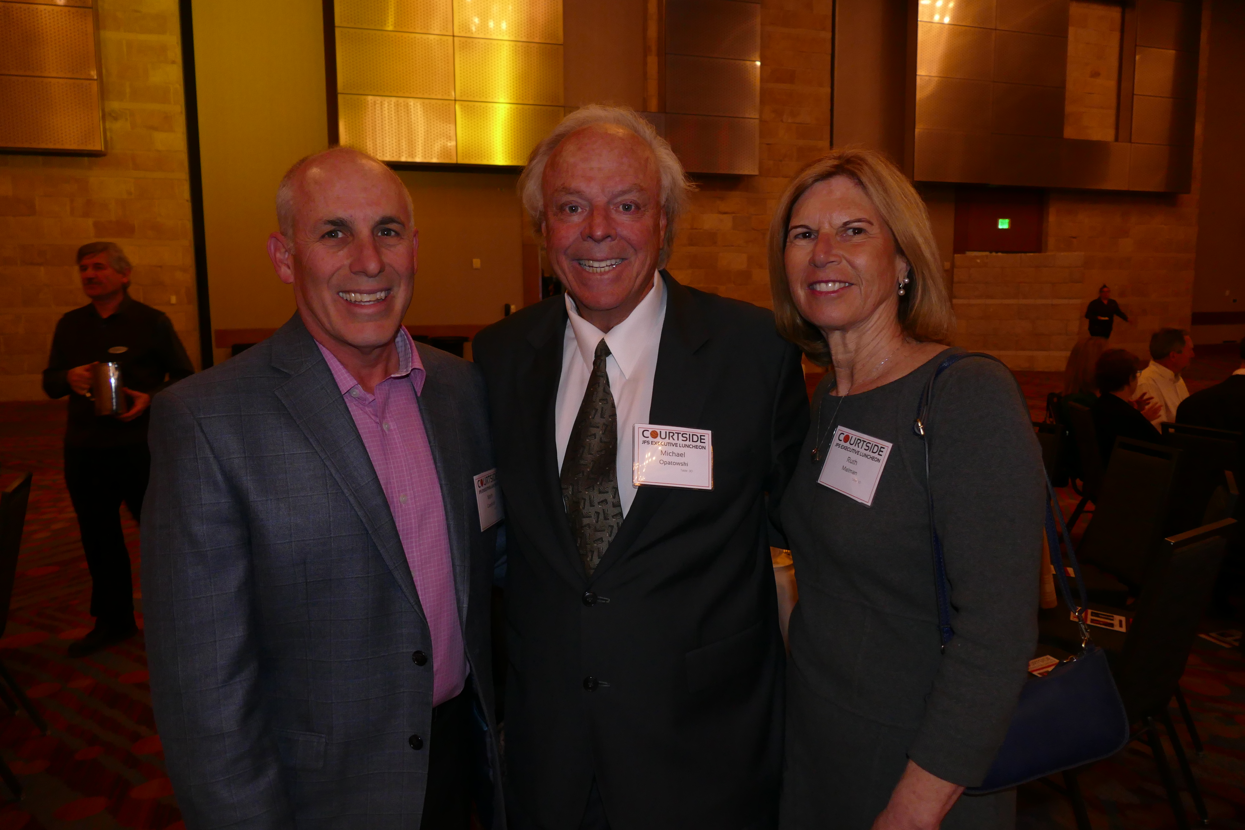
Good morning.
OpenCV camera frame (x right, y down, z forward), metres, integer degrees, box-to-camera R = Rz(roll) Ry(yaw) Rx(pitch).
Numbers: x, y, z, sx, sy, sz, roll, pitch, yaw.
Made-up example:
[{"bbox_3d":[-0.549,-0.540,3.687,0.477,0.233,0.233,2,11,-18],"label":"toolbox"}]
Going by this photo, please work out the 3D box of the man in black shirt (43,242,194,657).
[{"bbox_3d":[-2.231,0.140,3.808,0.570,1.786,0.430,-1,6,-7],"label":"man in black shirt"}]

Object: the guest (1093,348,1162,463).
[{"bbox_3d":[2.890,0.256,4.767,0.750,1.252,0.500,-1,6,0],"label":"guest"}]

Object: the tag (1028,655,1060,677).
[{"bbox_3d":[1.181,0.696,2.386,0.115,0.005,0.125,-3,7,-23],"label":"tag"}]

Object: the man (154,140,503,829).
[{"bbox_3d":[-0.374,0.480,1.234,0.380,1.666,0.530,5,8,42],"label":"man"}]

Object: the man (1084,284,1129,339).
[{"bbox_3d":[6.782,-0.920,12.198,0.580,1.800,0.400,1,6,12],"label":"man"}]

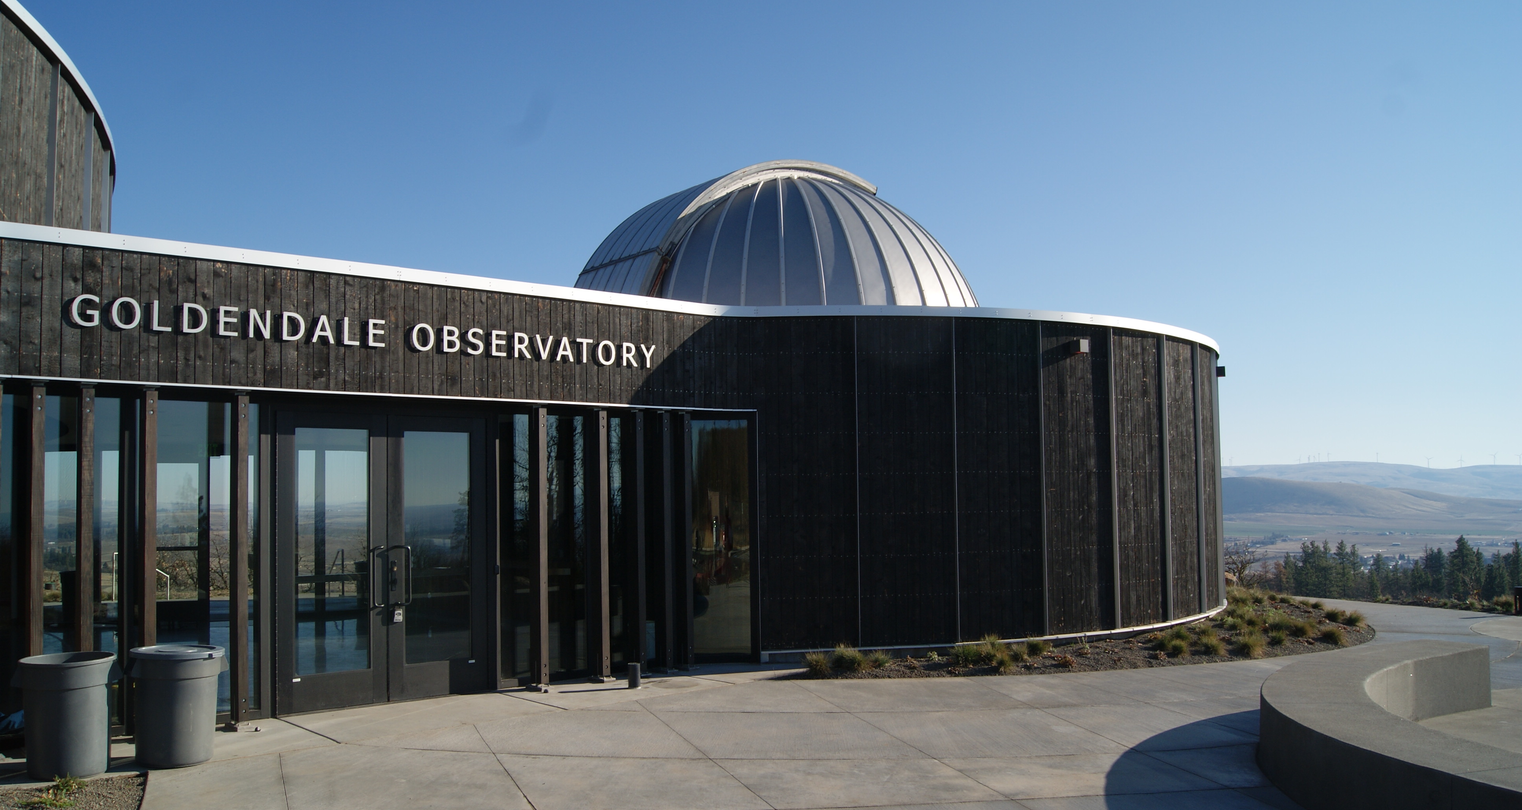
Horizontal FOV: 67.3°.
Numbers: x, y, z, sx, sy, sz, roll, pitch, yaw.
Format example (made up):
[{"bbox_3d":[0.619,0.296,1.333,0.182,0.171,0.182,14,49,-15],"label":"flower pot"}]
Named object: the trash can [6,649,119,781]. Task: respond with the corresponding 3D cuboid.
[{"bbox_3d":[-4.525,2.030,7.472,0.600,0.710,0.570,2,-5,-31],"label":"trash can"}]

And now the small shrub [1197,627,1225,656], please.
[{"bbox_3d":[4.562,2.401,11.600,0.300,0.270,0.300,-2,-4,21],"label":"small shrub"}]

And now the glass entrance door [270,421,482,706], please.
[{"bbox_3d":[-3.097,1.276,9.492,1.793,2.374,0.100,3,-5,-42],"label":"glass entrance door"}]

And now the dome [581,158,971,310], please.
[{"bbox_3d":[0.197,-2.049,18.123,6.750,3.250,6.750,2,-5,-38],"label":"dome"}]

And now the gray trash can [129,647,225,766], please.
[{"bbox_3d":[-3.835,1.968,7.504,0.600,0.710,0.570,1,-4,-27],"label":"gray trash can"}]

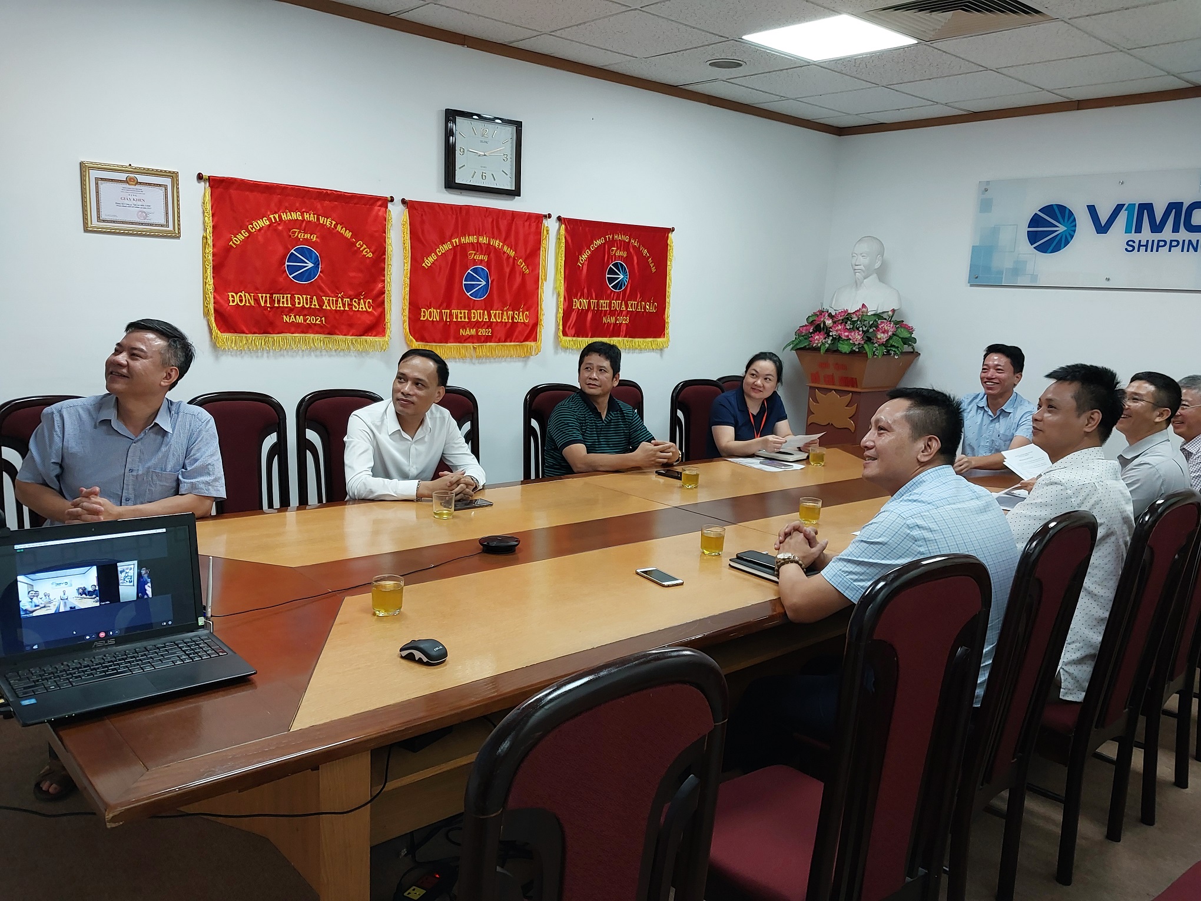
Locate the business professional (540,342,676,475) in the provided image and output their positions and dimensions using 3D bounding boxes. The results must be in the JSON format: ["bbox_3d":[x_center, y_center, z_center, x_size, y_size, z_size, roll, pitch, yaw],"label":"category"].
[{"bbox_3d":[-0.026,0.172,4.589,0.540,1.310,0.730,-4,10,-39],"label":"business professional"}]

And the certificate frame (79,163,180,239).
[{"bbox_3d":[-1.752,-0.932,3.900,0.353,0.255,0.030,-5,11,-42],"label":"certificate frame"}]

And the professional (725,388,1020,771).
[{"bbox_3d":[0.637,0.486,2.519,0.760,1.260,0.540,8,10,35],"label":"professional"}]

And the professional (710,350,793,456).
[{"bbox_3d":[0.749,0.138,5.146,0.500,1.240,0.700,-1,8,-21],"label":"professional"}]

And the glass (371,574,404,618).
[{"bbox_3d":[-0.464,0.316,2.276,0.070,0.075,0.070,2,8,0],"label":"glass"}]

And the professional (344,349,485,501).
[{"bbox_3d":[-0.737,0.250,3.919,0.550,1.280,0.730,-2,9,-28],"label":"professional"}]

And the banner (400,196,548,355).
[{"bbox_3d":[-0.588,-0.798,4.997,0.848,0.723,0.050,-5,11,-42],"label":"banner"}]

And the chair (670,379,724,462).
[{"bbox_3d":[0.645,0.180,5.470,0.450,1.060,0.560,-5,11,-43],"label":"chair"}]

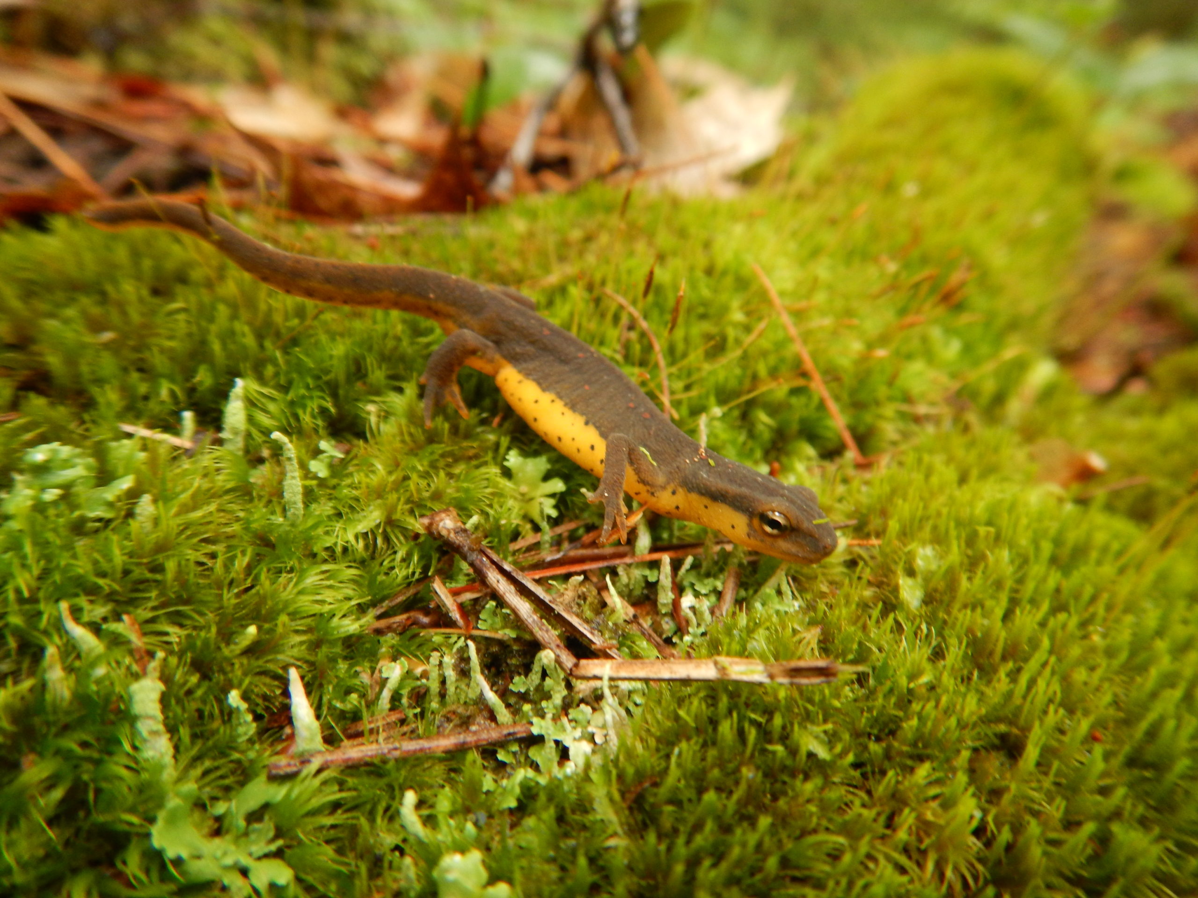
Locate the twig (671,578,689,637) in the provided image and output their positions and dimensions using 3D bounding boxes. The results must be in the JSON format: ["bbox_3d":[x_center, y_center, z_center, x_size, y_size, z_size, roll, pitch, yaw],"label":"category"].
[{"bbox_3d":[0.006,0.012,0.064,0.001,0.001,0.006,-5,39,-6],"label":"twig"}]

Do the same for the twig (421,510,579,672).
[{"bbox_3d":[-0.008,0.010,0.063,0.002,0.002,0.019,-28,49,-31],"label":"twig"}]

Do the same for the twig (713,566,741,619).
[{"bbox_3d":[0.010,0.011,0.064,0.001,0.001,0.005,12,43,15],"label":"twig"}]

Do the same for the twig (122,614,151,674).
[{"bbox_3d":[-0.033,0.014,0.059,0.001,0.001,0.005,-19,65,-23],"label":"twig"}]

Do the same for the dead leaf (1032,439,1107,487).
[{"bbox_3d":[0.057,0.002,0.100,0.008,0.004,0.005,23,42,28],"label":"dead leaf"}]

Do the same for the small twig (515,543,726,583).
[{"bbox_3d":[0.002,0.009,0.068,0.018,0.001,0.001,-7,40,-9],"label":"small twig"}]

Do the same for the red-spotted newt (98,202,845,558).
[{"bbox_3d":[-0.018,-0.013,0.087,0.094,0.012,0.020,25,46,26],"label":"red-spotted newt"}]

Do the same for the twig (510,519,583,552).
[{"bbox_3d":[-0.004,0.007,0.069,0.006,0.001,0.001,-20,42,-21],"label":"twig"}]

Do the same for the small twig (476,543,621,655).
[{"bbox_3d":[-0.004,0.011,0.064,0.015,0.001,0.001,32,49,33],"label":"small twig"}]

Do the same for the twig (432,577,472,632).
[{"bbox_3d":[-0.011,0.012,0.063,0.001,0.001,0.005,-21,46,-25],"label":"twig"}]

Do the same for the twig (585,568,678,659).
[{"bbox_3d":[0.002,0.013,0.064,0.001,0.001,0.011,-25,45,-27],"label":"twig"}]

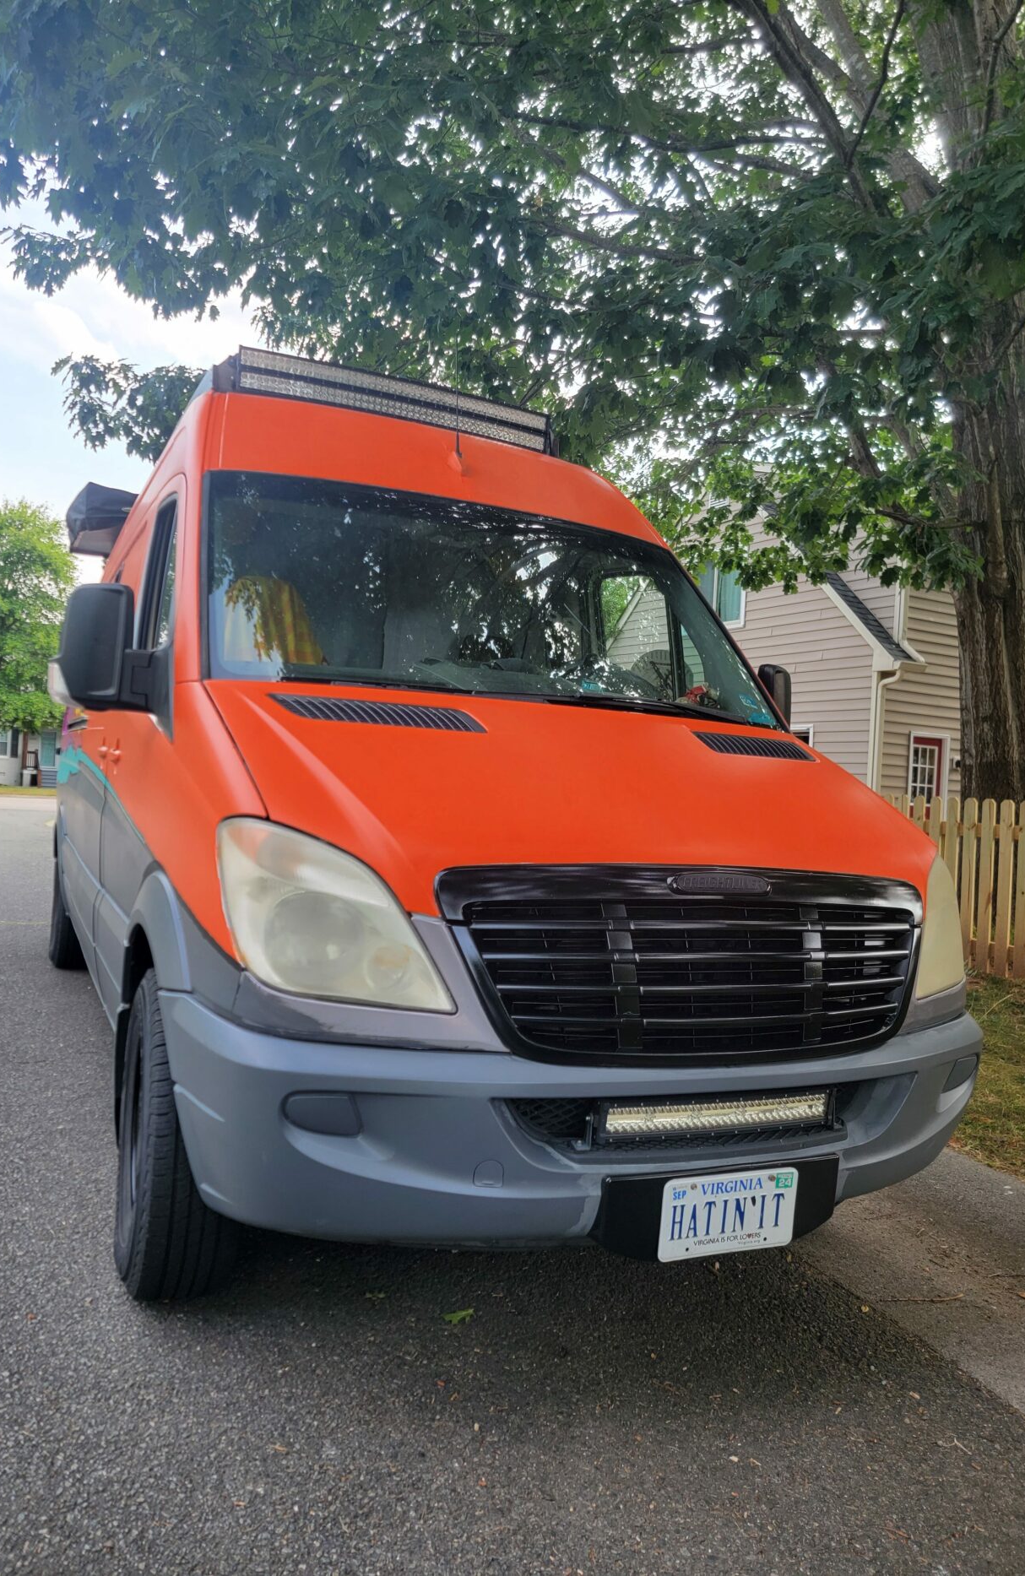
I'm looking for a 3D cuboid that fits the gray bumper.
[{"bbox_3d":[0.294,0.666,2.303,1.940,0.410,0.600,4,0,-25],"label":"gray bumper"}]

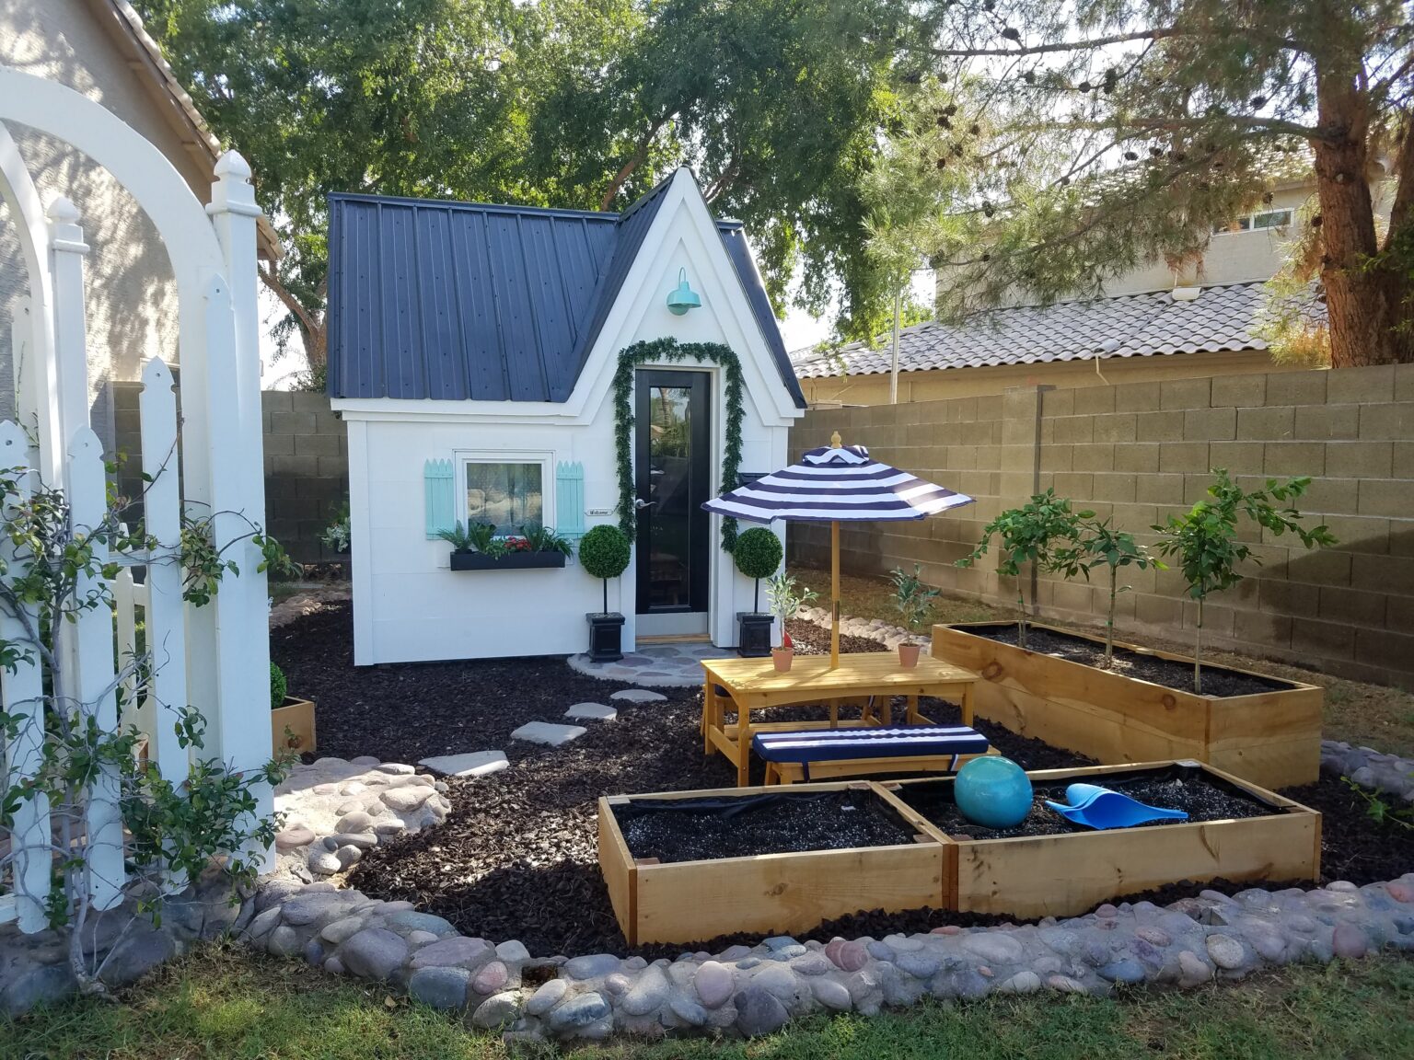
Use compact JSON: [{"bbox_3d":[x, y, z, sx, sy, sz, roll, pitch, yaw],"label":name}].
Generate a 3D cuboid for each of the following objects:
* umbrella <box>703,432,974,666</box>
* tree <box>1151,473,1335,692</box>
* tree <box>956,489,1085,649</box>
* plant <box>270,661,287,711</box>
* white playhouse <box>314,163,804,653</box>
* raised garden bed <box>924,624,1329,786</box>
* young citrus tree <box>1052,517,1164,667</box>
[{"bbox_3d":[0.526,0.170,4.325,1.109,1.130,1.109,0,4,0],"label":"umbrella"},{"bbox_3d":[2.187,0.207,4.318,0.652,0.912,0.522,-1,4,-19],"label":"tree"},{"bbox_3d":[1.569,0.193,5.310,0.569,0.801,0.540,-1,4,-19],"label":"tree"},{"bbox_3d":[-1.871,0.656,4.492,0.196,0.206,0.196,-1,4,-19],"label":"plant"},{"bbox_3d":[-1.129,-0.818,7.688,2.968,3.063,2.386,-1,4,-19],"label":"white playhouse"},{"bbox_3d":[1.789,0.736,4.834,0.572,0.358,1.806,-1,4,-19],"label":"raised garden bed"},{"bbox_3d":[1.846,0.287,4.889,0.452,0.692,0.429,-1,4,-19],"label":"young citrus tree"}]

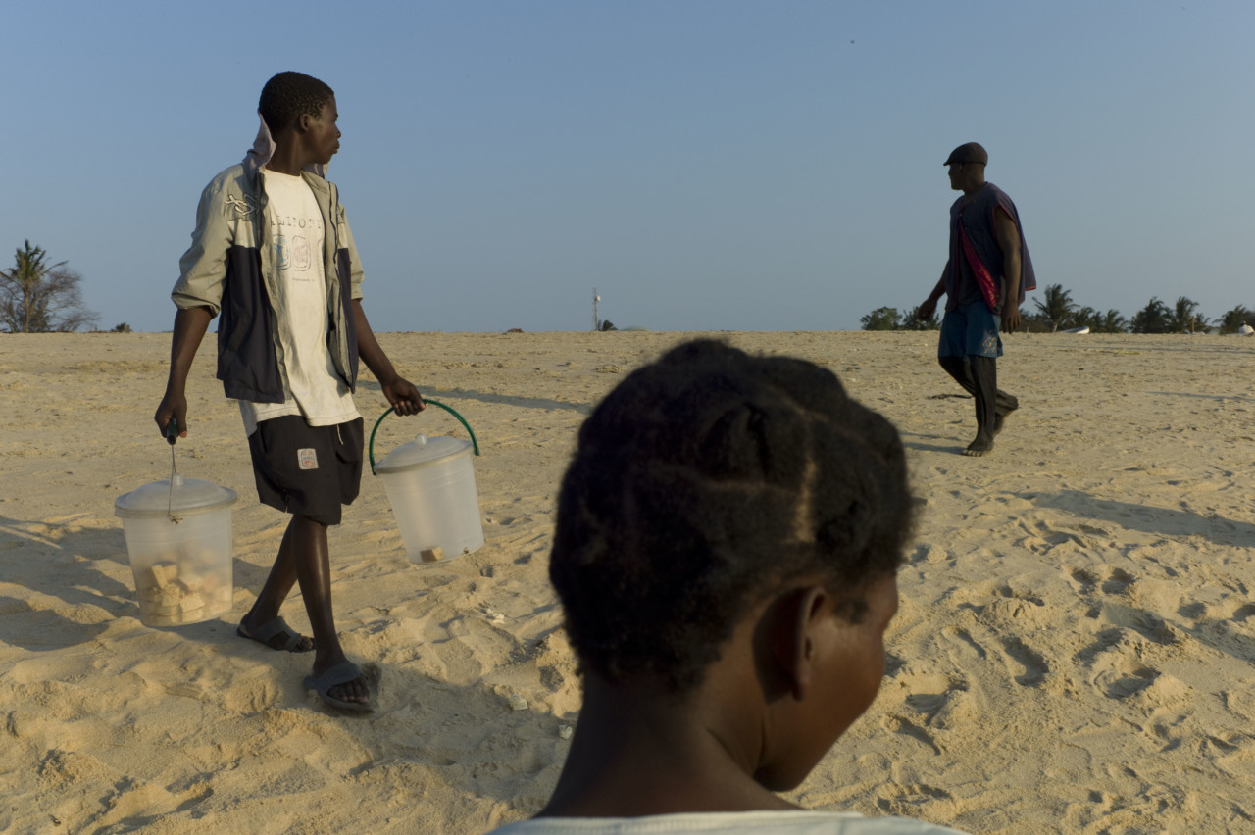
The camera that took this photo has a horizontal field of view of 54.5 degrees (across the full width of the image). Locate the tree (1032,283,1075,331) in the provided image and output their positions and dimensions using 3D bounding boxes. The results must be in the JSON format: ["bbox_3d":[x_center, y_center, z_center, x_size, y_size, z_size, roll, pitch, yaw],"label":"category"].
[{"bbox_3d":[45.417,-11.505,130.000,4.599,5.317,4.599,0,4,0],"label":"tree"}]

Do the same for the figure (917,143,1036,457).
[{"bbox_3d":[1.875,-0.630,6.580,0.600,1.690,0.580,-2,4,-28],"label":"figure"}]

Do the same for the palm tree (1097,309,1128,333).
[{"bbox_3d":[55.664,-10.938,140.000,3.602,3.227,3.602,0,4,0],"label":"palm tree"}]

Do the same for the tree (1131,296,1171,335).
[{"bbox_3d":[58.018,-11.243,135.000,4.342,4.325,4.342,0,4,0],"label":"tree"}]

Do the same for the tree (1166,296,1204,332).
[{"bbox_3d":[62.733,-11.361,137.000,4.186,4.486,4.186,0,4,0],"label":"tree"}]

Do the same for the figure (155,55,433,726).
[{"bbox_3d":[-0.920,-0.085,3.250,0.760,1.670,0.640,-4,5,-45],"label":"figure"}]

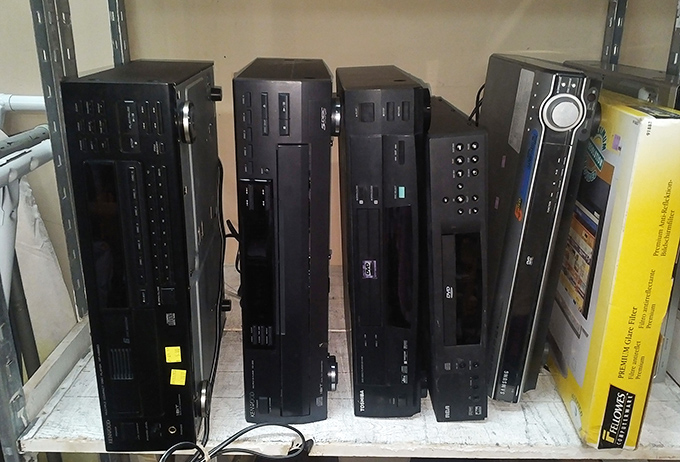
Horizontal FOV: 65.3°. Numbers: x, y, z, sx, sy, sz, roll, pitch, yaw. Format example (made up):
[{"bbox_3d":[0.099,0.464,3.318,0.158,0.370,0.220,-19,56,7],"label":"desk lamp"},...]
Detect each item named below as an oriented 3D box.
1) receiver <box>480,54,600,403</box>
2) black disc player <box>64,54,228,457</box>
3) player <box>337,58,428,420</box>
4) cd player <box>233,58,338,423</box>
[{"bbox_3d":[0.272,-0.037,0.835,0.063,0.430,0.370,4,22,4],"label":"receiver"},{"bbox_3d":[-0.233,0.009,0.731,0.121,0.440,0.324,0,21,-7],"label":"black disc player"},{"bbox_3d":[0.057,-0.002,0.759,0.094,0.430,0.286,-3,21,-1],"label":"player"},{"bbox_3d":[-0.068,-0.010,0.772,0.116,0.440,0.338,0,21,-4],"label":"cd player"}]

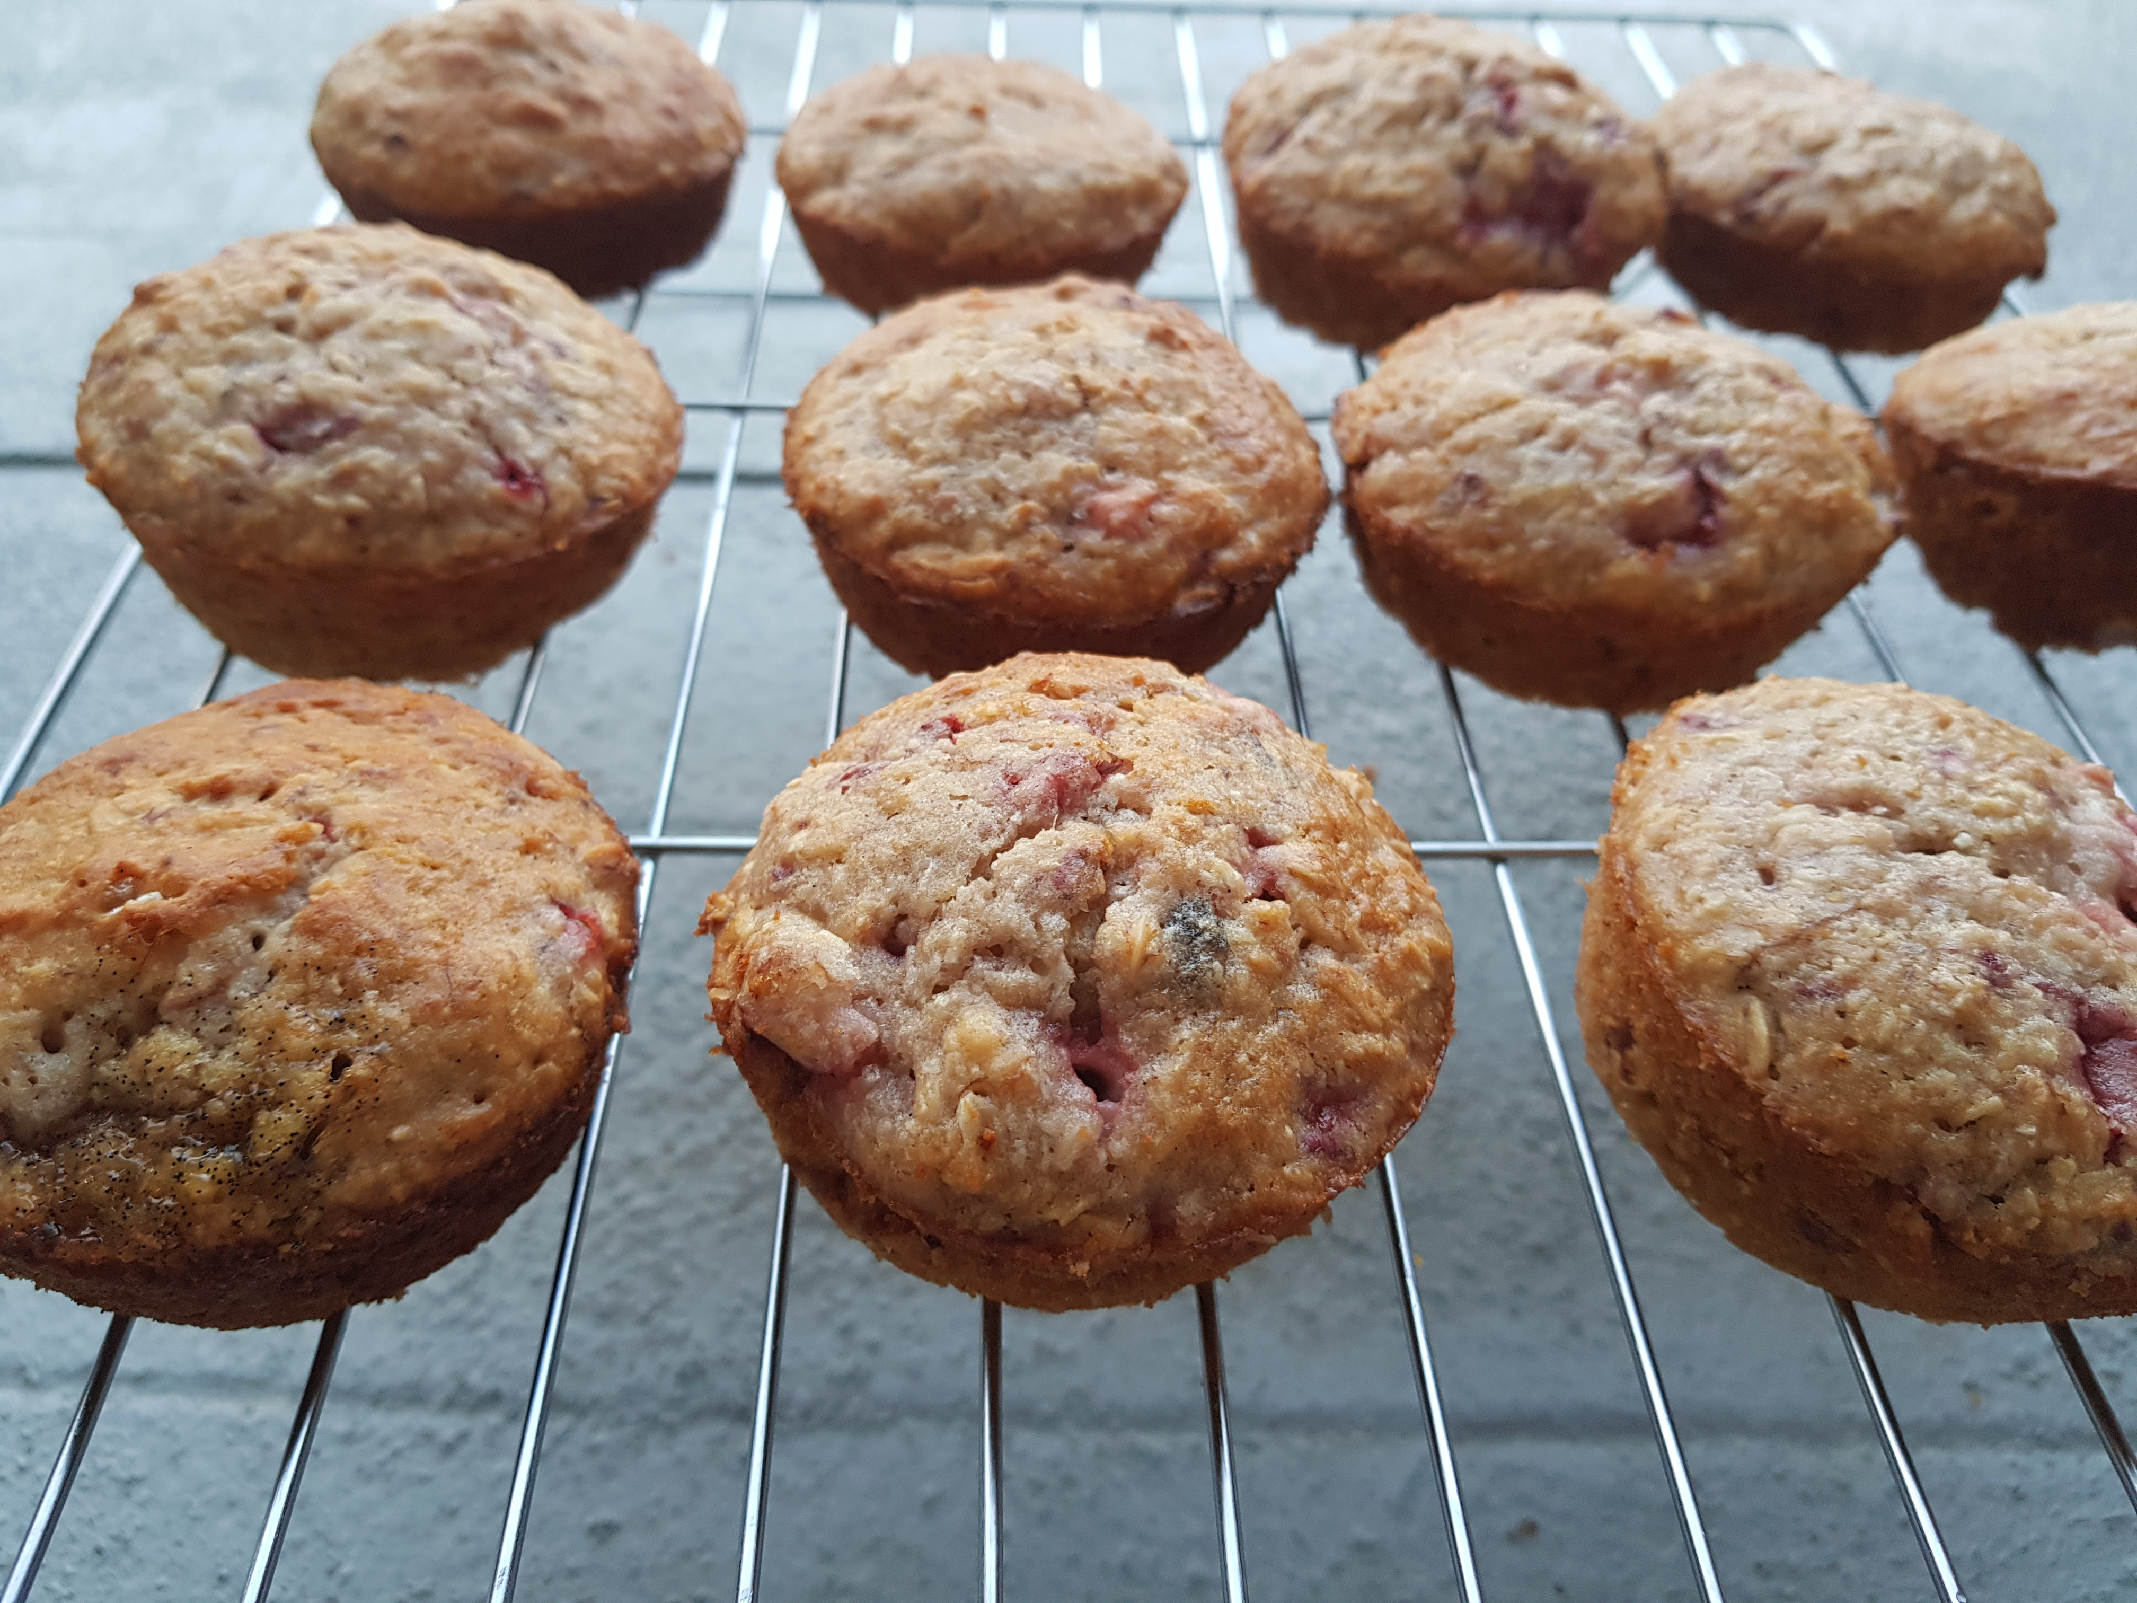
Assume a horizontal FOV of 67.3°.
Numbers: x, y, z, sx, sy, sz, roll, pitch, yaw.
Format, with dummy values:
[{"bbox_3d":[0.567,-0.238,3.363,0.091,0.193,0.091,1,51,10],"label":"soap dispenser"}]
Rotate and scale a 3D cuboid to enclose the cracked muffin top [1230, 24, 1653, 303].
[{"bbox_3d":[0.065,-0.116,0.276,0.078,0.022,0.078,0,47,-2],"label":"cracked muffin top"}]

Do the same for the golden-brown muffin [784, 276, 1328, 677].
[{"bbox_3d":[-0.002,-0.045,0.218,0.072,0.034,0.072,0,47,-2],"label":"golden-brown muffin"}]

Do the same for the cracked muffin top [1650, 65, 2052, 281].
[{"bbox_3d":[0.141,-0.117,0.284,0.073,0.016,0.073,0,47,-2],"label":"cracked muffin top"}]

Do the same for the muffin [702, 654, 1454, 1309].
[{"bbox_3d":[0.001,0.015,0.160,0.072,0.033,0.072,0,47,-2],"label":"muffin"}]

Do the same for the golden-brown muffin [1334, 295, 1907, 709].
[{"bbox_3d":[0.076,-0.048,0.229,0.077,0.033,0.077,0,47,-2],"label":"golden-brown muffin"}]

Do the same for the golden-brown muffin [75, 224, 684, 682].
[{"bbox_3d":[-0.095,-0.054,0.224,0.077,0.039,0.077,0,47,-2],"label":"golden-brown muffin"}]

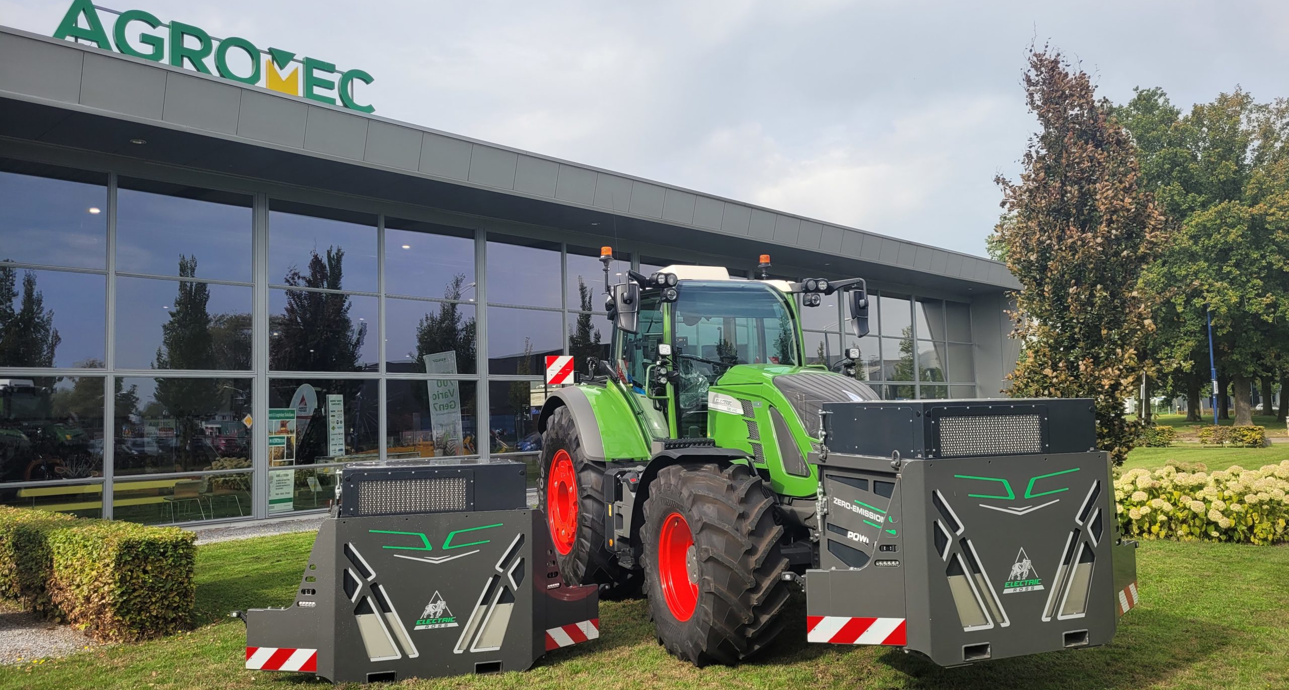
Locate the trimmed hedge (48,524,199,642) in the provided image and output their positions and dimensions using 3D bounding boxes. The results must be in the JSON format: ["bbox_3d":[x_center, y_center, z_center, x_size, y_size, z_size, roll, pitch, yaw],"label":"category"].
[{"bbox_3d":[-4.643,2.051,8.574,1.650,0.800,0.630,-5,-6,43],"label":"trimmed hedge"}]

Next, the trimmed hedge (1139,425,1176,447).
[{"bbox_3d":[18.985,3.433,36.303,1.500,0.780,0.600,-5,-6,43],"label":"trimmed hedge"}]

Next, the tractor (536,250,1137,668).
[{"bbox_3d":[0.986,0.628,8.157,2.520,3.280,6.020,0,-4,-21],"label":"tractor"}]

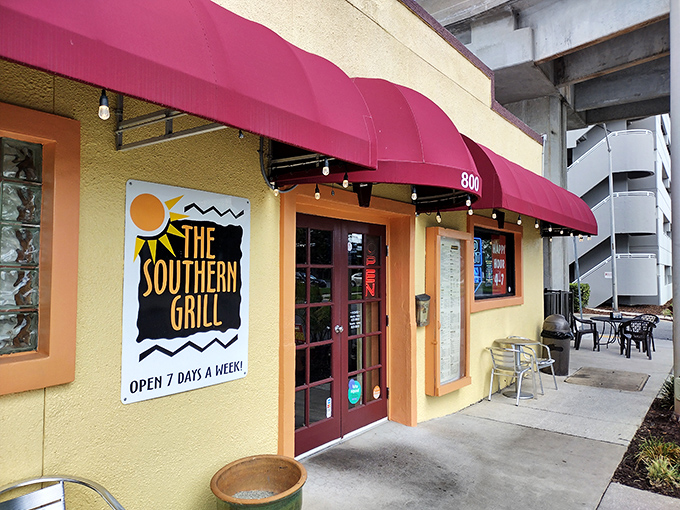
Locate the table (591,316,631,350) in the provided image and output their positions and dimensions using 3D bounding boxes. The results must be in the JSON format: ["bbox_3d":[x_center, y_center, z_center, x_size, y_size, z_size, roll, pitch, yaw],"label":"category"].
[{"bbox_3d":[6.270,1.798,12.005,1.080,0.710,1.080,-2,-3,37],"label":"table"}]

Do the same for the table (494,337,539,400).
[{"bbox_3d":[2.448,1.557,7.265,0.610,0.725,0.610,-2,-3,37],"label":"table"}]

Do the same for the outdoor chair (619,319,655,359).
[{"bbox_3d":[6.142,1.718,10.972,0.580,0.790,0.570,-1,-2,27],"label":"outdoor chair"}]

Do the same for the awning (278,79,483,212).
[{"bbox_3d":[0.600,-1.005,4.489,1.042,1.048,2.133,-2,-3,37],"label":"awning"}]

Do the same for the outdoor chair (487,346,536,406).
[{"bbox_3d":[2.242,1.555,7.018,0.560,0.710,0.580,-2,-3,41],"label":"outdoor chair"}]

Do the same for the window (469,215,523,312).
[{"bbox_3d":[2.205,0.136,7.476,0.110,1.186,2.147,-2,-3,37],"label":"window"}]

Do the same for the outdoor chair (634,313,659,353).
[{"bbox_3d":[6.830,1.740,11.919,0.580,0.810,0.570,1,-2,-16],"label":"outdoor chair"}]

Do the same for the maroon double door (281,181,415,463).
[{"bbox_3d":[0.098,0.588,4.763,0.238,2.265,2.026,-2,-3,37],"label":"maroon double door"}]

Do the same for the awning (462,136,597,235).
[{"bbox_3d":[2.544,-0.884,7.203,0.913,1.004,4.550,-2,-3,37],"label":"awning"}]

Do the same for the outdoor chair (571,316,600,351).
[{"bbox_3d":[5.580,1.755,12.094,0.570,0.800,0.580,-1,-2,22],"label":"outdoor chair"}]

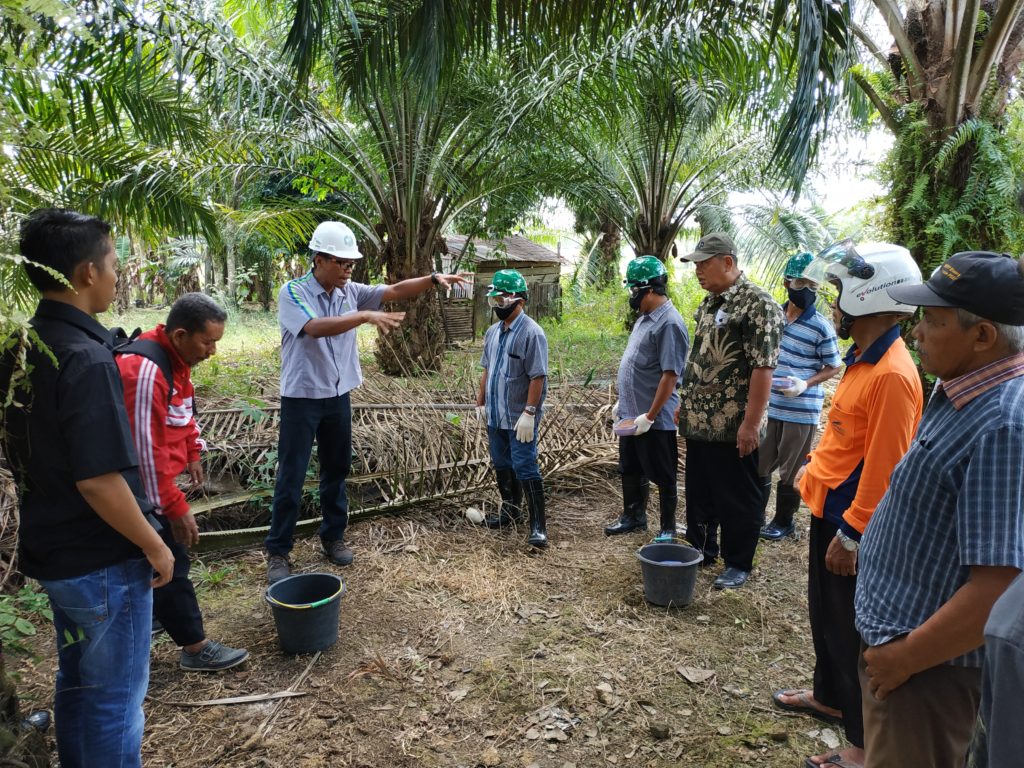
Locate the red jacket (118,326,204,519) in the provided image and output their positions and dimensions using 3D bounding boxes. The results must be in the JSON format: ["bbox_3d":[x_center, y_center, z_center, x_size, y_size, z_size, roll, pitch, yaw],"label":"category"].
[{"bbox_3d":[-1.357,0.138,2.680,0.350,0.680,0.490,9,8,4],"label":"red jacket"}]

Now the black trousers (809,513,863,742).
[{"bbox_3d":[1.087,0.708,2.260,0.290,0.800,0.400,2,8,16],"label":"black trousers"}]

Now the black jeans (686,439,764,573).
[{"bbox_3d":[1.066,0.547,3.580,0.330,0.770,0.390,-3,8,-22],"label":"black jeans"}]

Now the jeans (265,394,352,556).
[{"bbox_3d":[-1.034,0.441,3.660,0.460,0.890,0.290,-5,9,-32],"label":"jeans"}]

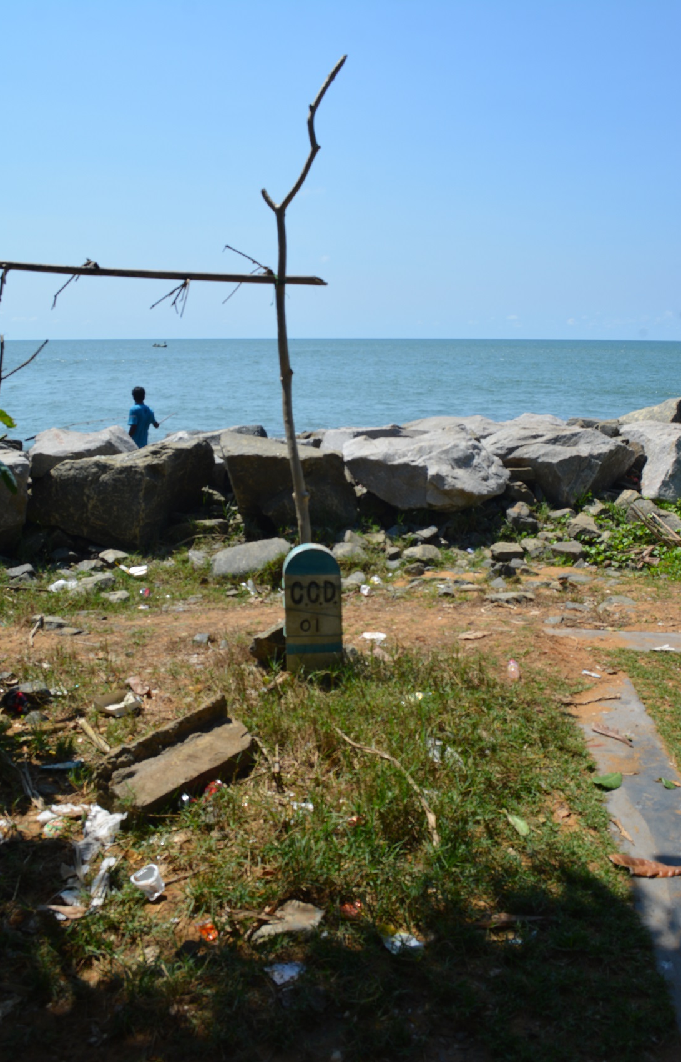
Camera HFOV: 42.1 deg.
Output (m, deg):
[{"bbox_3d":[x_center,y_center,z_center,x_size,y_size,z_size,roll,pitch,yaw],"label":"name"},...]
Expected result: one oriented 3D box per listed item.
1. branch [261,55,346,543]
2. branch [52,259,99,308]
[{"bbox_3d":[-0.166,-0.741,4.244,0.400,2.820,0.240,0,12,0],"label":"branch"},{"bbox_3d":[-1.131,-1.056,3.779,0.200,0.220,0.140,0,12,0],"label":"branch"}]

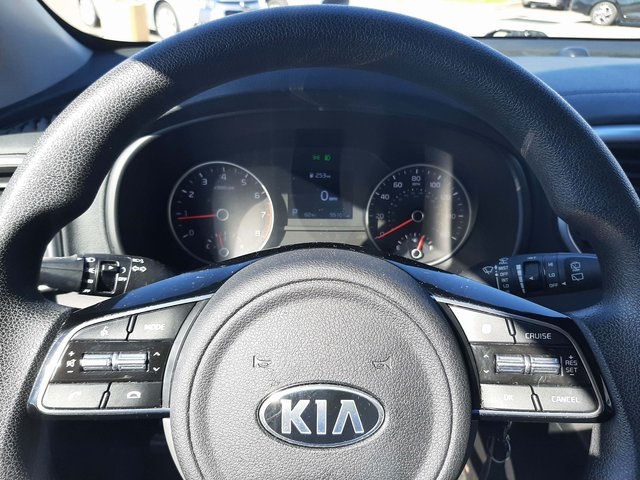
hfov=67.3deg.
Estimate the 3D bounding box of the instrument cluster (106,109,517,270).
[{"bbox_3d":[-0.003,-0.039,0.450,0.365,0.150,0.080,0,0,0],"label":"instrument cluster"}]

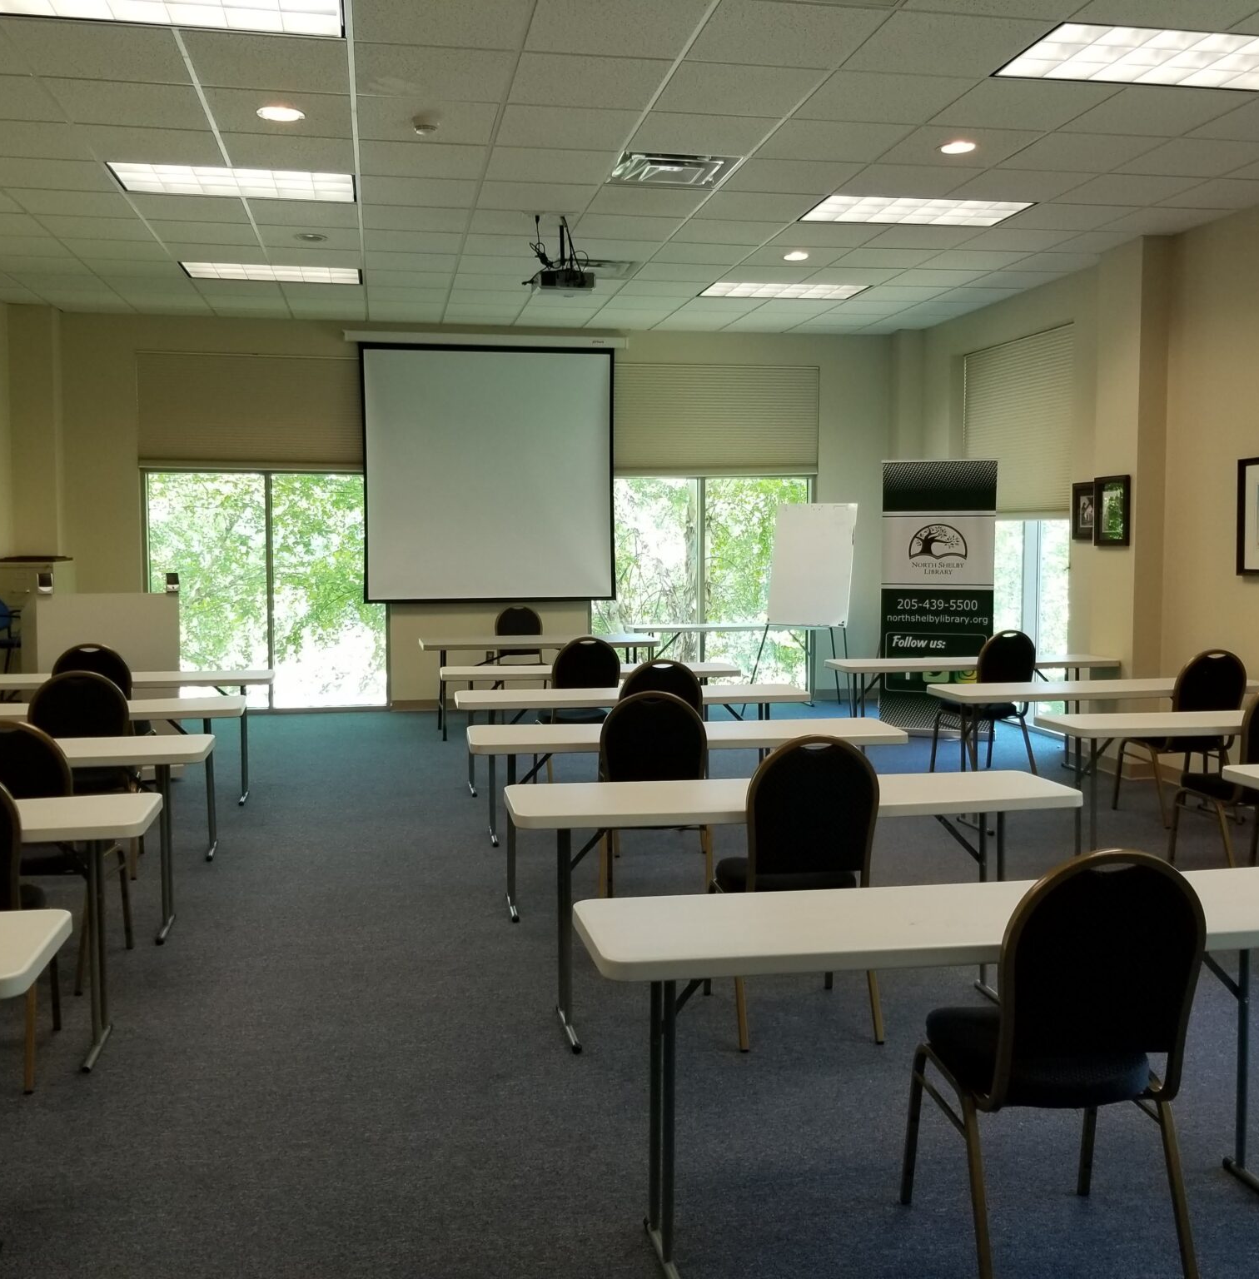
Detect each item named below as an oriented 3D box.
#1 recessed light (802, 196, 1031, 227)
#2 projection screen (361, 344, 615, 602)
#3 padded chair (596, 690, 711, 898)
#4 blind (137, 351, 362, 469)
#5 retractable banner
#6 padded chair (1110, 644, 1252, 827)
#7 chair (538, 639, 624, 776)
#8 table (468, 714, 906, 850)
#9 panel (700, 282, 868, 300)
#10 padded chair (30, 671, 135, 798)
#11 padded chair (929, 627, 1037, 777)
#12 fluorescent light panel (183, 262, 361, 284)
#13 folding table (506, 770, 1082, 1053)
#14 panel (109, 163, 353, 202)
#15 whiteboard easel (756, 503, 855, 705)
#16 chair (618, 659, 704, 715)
[{"bbox_3d":[1.604,-2.398,7.202,1.200,0.070,0.600,-1,5,-10],"label":"recessed light"},{"bbox_3d":[-1.183,-1.396,10.916,2.140,2.140,0.040,-1,5,-11],"label":"projection screen"},{"bbox_3d":[0.086,0.660,5.264,0.460,0.960,0.560,0,5,-3],"label":"padded chair"},{"bbox_3d":[-3.086,-1.908,10.822,2.000,0.950,0.070,-1,5,-11],"label":"blind"},{"bbox_3d":[2.361,-0.294,9.804,0.860,2.110,0.220,2,5,18],"label":"retractable banner"},{"bbox_3d":[3.029,0.504,7.069,0.455,0.950,0.560,-1,5,-13],"label":"padded chair"},{"bbox_3d":[-0.308,0.452,7.725,0.455,0.950,0.560,-2,5,-16],"label":"chair"},{"bbox_3d":[0.240,0.754,5.474,1.830,0.737,0.460,-1,5,-9],"label":"table"},{"bbox_3d":[1.167,-2.648,9.705,1.210,0.080,0.610,-1,5,-11],"label":"panel"},{"bbox_3d":[-2.546,0.609,6.043,0.455,0.950,0.560,-1,5,-15],"label":"padded chair"},{"bbox_3d":[2.251,0.405,8.181,0.455,0.950,0.560,-2,5,-18],"label":"padded chair"},{"bbox_3d":[-2.457,-2.556,8.935,1.200,0.060,0.600,-1,5,-11],"label":"fluorescent light panel"},{"bbox_3d":[0.527,0.858,4.218,1.830,0.737,0.457,-1,5,-8],"label":"folding table"},{"bbox_3d":[-1.994,-2.353,6.548,1.200,0.060,0.600,-1,5,-11],"label":"panel"},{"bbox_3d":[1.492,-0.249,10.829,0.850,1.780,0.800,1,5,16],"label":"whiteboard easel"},{"bbox_3d":[0.117,0.558,6.476,0.460,0.960,0.560,-1,5,-9],"label":"chair"}]

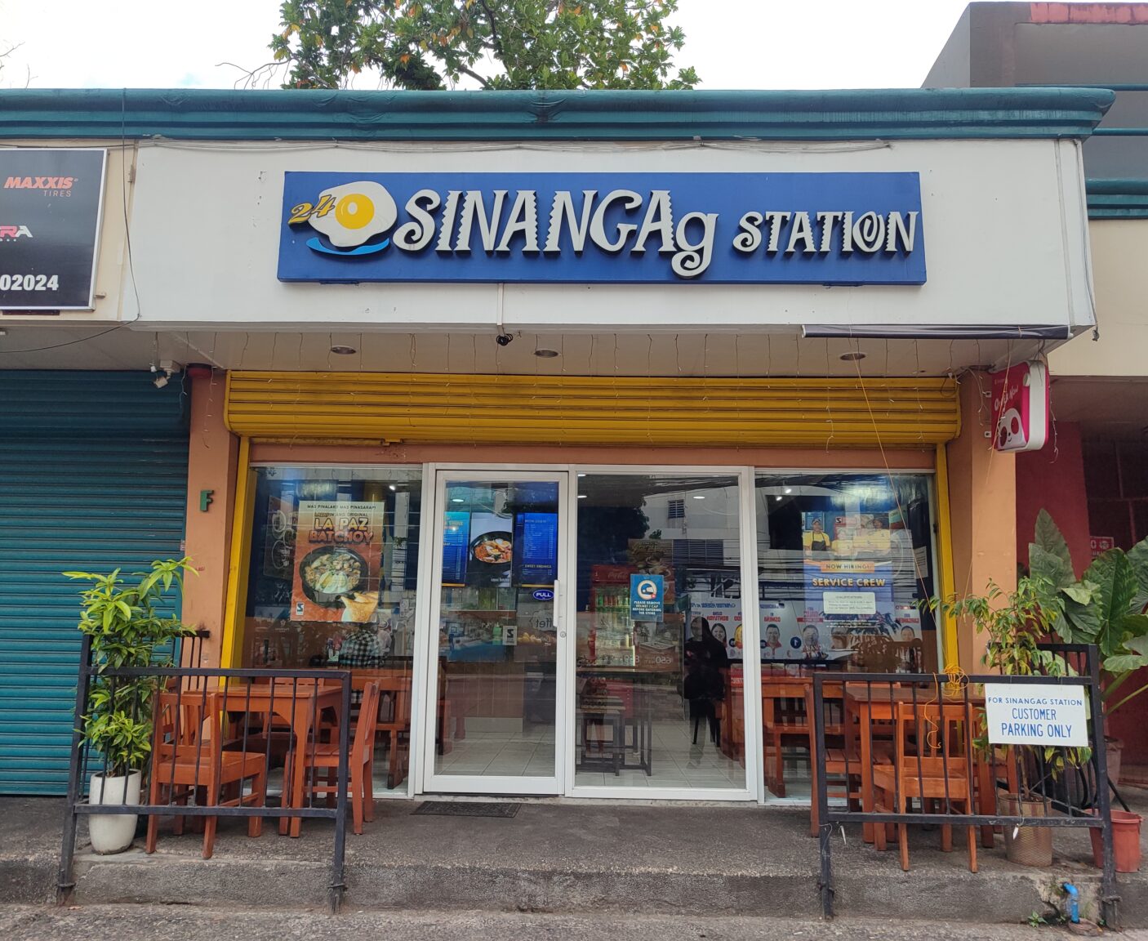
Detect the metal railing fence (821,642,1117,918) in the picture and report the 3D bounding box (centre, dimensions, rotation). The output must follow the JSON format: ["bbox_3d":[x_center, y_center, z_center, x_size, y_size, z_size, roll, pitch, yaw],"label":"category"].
[{"bbox_3d":[1.797,1.522,4.756,1.348,1.229,1.318,1,-10,1],"label":"metal railing fence"}]

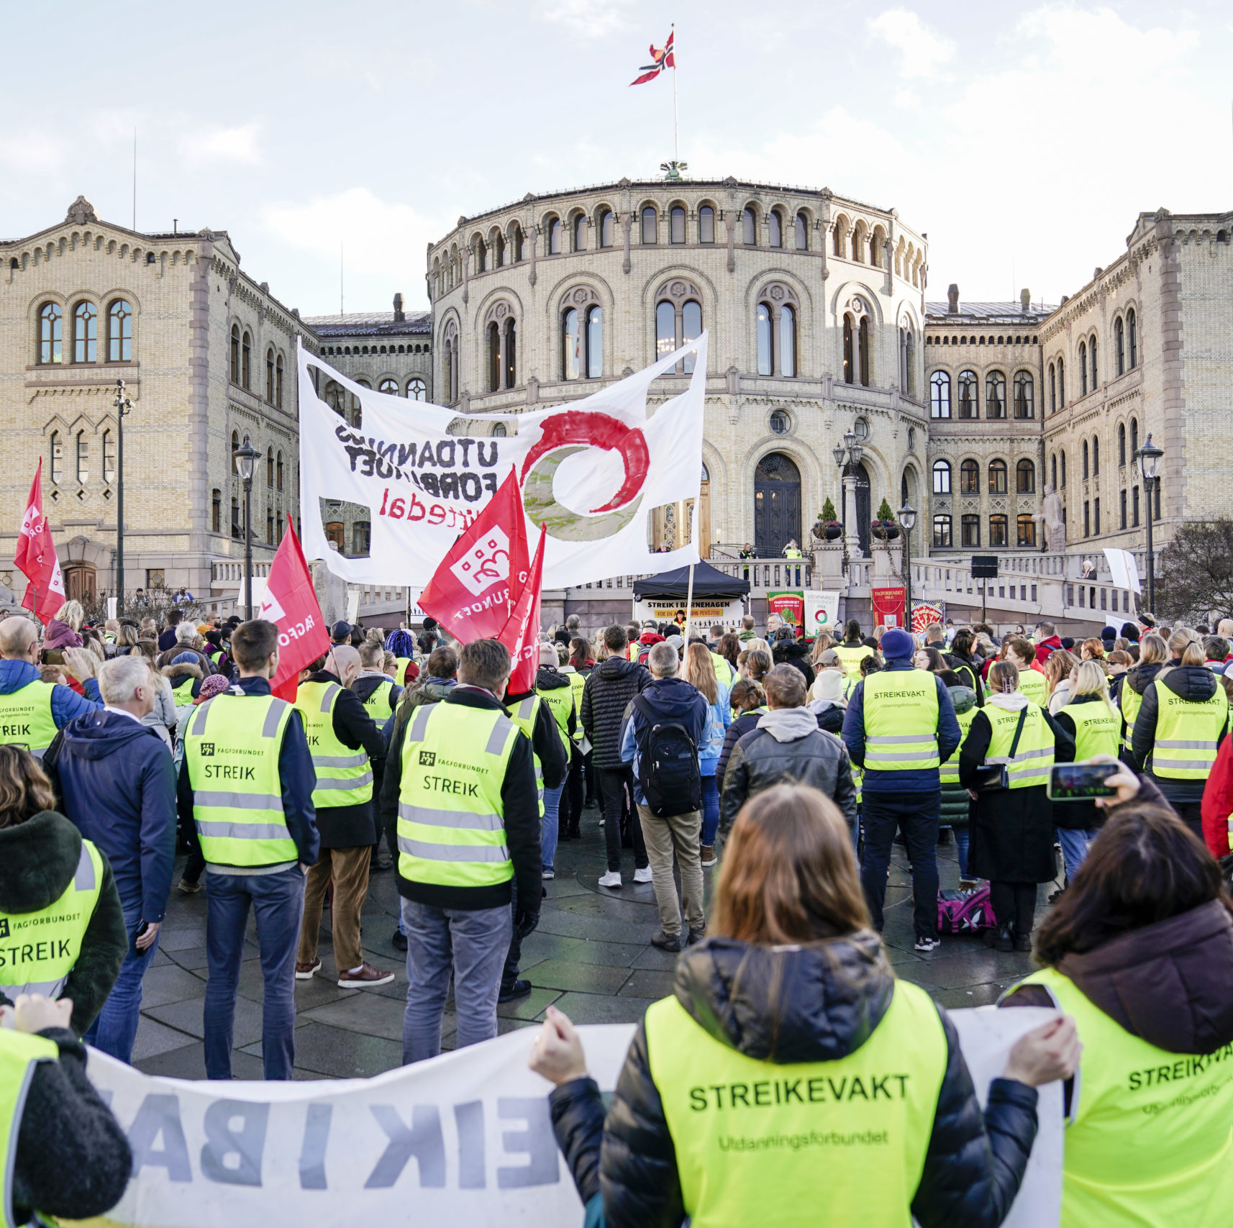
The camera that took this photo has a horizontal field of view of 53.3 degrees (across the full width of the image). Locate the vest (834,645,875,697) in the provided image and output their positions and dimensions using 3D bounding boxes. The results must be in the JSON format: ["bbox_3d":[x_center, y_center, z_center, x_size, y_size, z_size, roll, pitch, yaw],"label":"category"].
[{"bbox_3d":[2.514,0.617,13.000,0.450,0.570,0.310,-1,-1,2],"label":"vest"}]

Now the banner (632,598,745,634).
[{"bbox_3d":[1.953,0.097,33.000,3.000,1.080,0.060,-1,-1,0],"label":"banner"}]

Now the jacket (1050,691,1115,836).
[{"bbox_3d":[2.908,0.930,7.600,0.440,0.840,0.300,0,-1,-6],"label":"jacket"}]

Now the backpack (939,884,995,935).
[{"bbox_3d":[2.117,1.784,7.450,0.420,0.300,0.250,-1,-1,5],"label":"backpack"}]

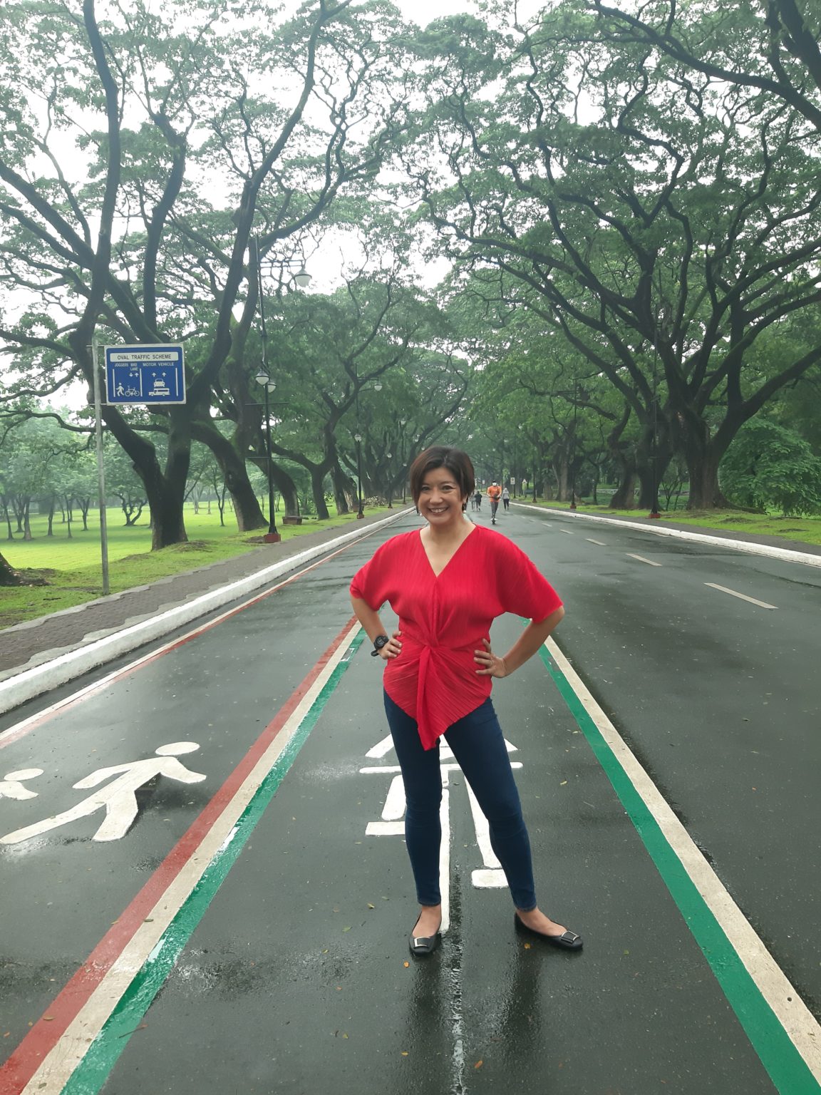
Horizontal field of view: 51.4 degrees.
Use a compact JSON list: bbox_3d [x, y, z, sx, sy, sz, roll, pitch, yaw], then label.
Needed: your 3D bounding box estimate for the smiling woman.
[{"bbox_3d":[0.175,0.468,2.710,0.700,1.570,0.400,-1,4,7],"label":"smiling woman"}]

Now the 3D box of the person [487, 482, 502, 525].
[{"bbox_3d":[3.500,-1.870,35.500,0.630,1.750,0.450,-1,4,3],"label":"person"}]

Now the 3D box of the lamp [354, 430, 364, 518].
[{"bbox_3d":[-2.500,-3.530,41.600,0.460,4.250,0.460,-1,4,3],"label":"lamp"}]

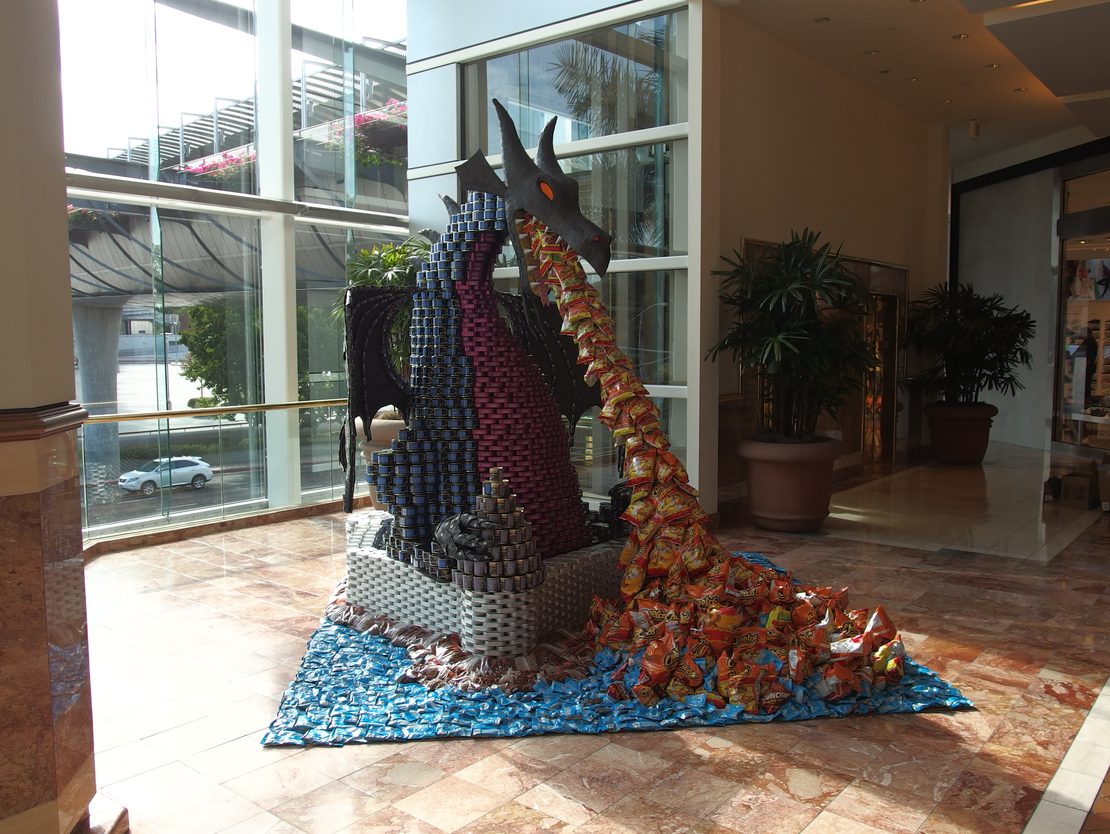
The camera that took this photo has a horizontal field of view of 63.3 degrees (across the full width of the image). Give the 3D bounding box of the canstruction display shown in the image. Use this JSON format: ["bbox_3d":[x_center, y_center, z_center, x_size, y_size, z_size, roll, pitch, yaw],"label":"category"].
[{"bbox_3d":[0.162,-0.319,5.191,3.050,3.030,3.050,-1,4,-6],"label":"canstruction display"}]

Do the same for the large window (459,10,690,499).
[{"bbox_3d":[0.094,-1.384,8.498,2.650,4.350,0.150,3,6,37],"label":"large window"}]

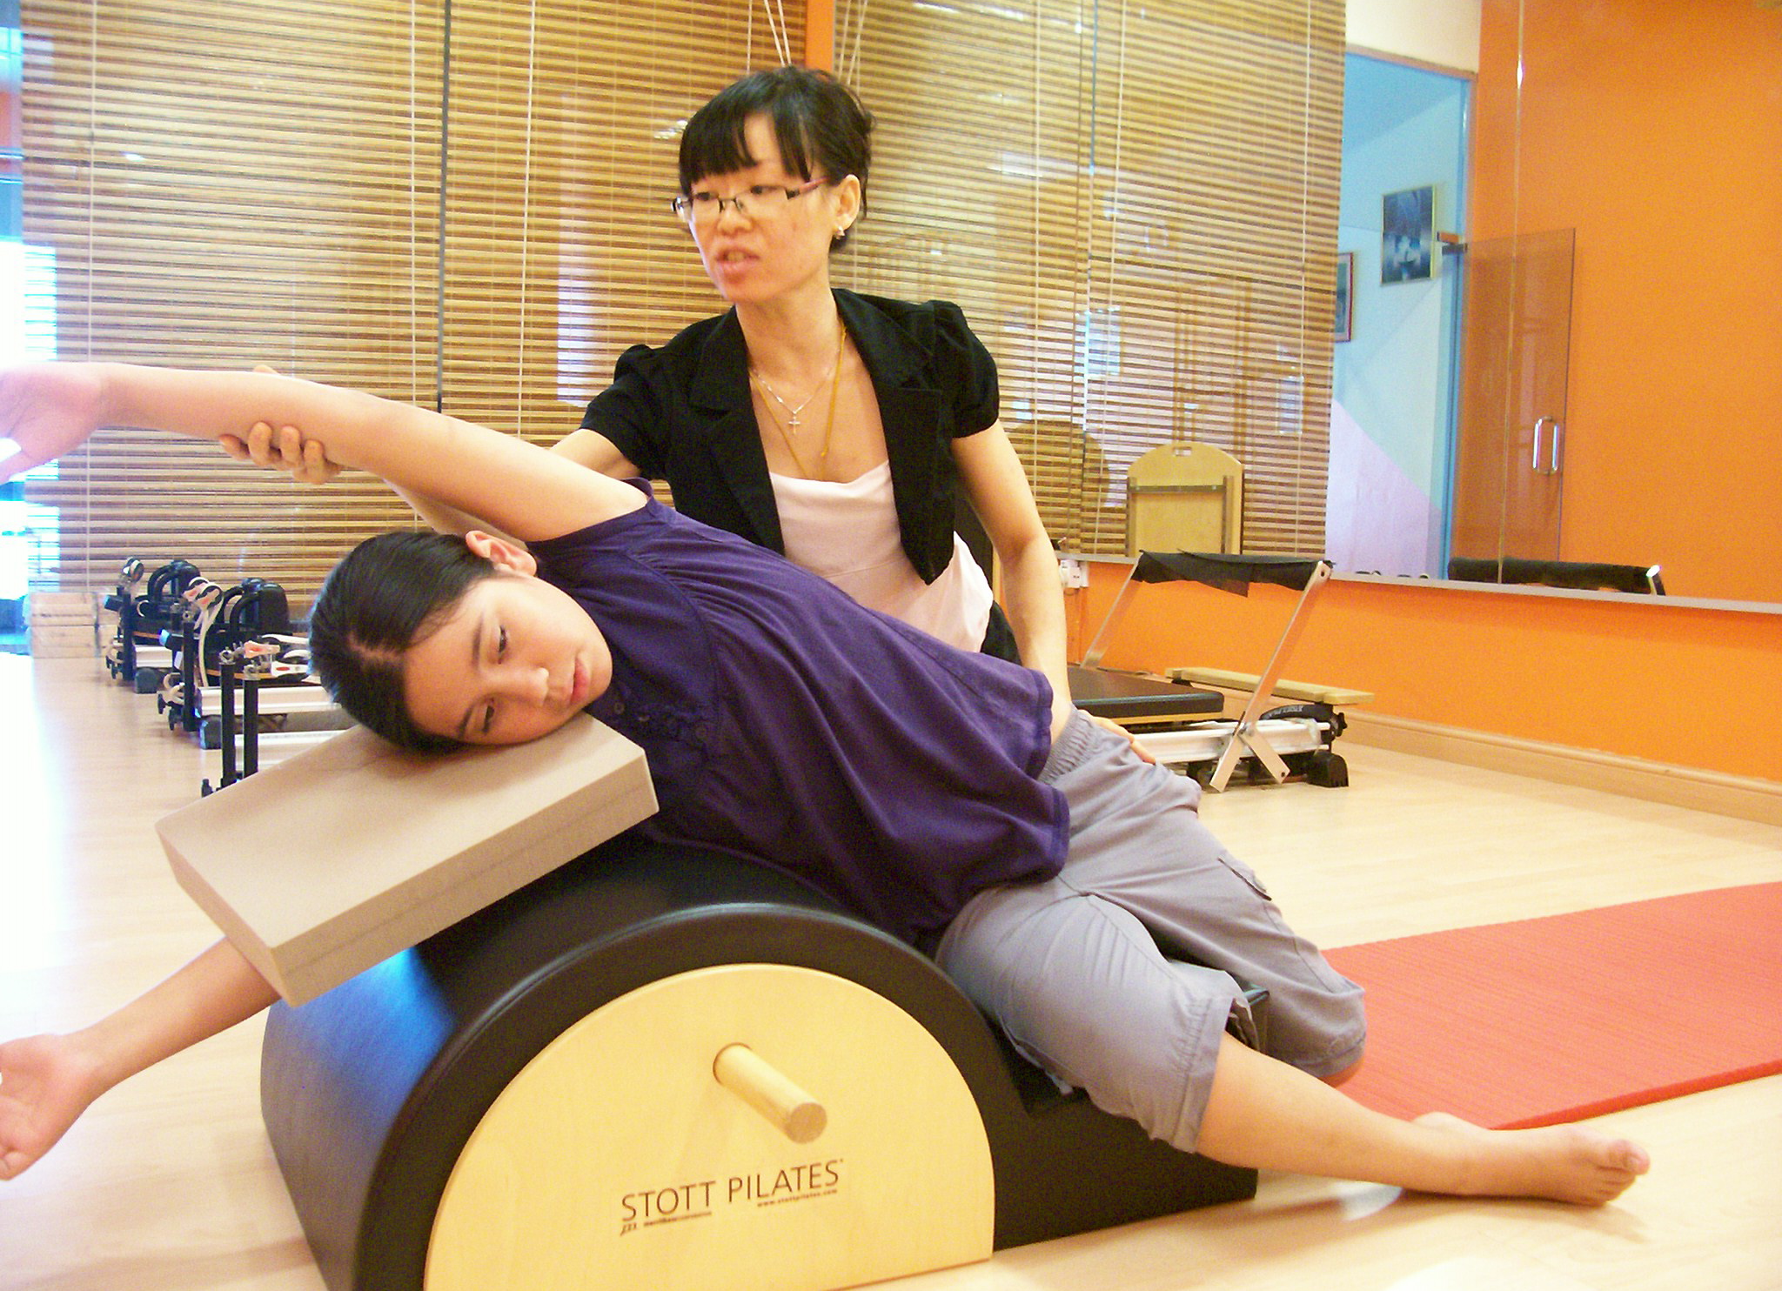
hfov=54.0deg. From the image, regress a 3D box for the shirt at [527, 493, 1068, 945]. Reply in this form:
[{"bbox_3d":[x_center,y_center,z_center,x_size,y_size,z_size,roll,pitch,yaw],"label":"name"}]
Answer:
[{"bbox_3d":[-0.091,0.071,1.570,0.490,0.360,0.240,26,-3,-26],"label":"shirt"}]

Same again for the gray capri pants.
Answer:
[{"bbox_3d":[0.238,0.266,1.630,0.430,0.320,0.340,40,-13,-6],"label":"gray capri pants"}]

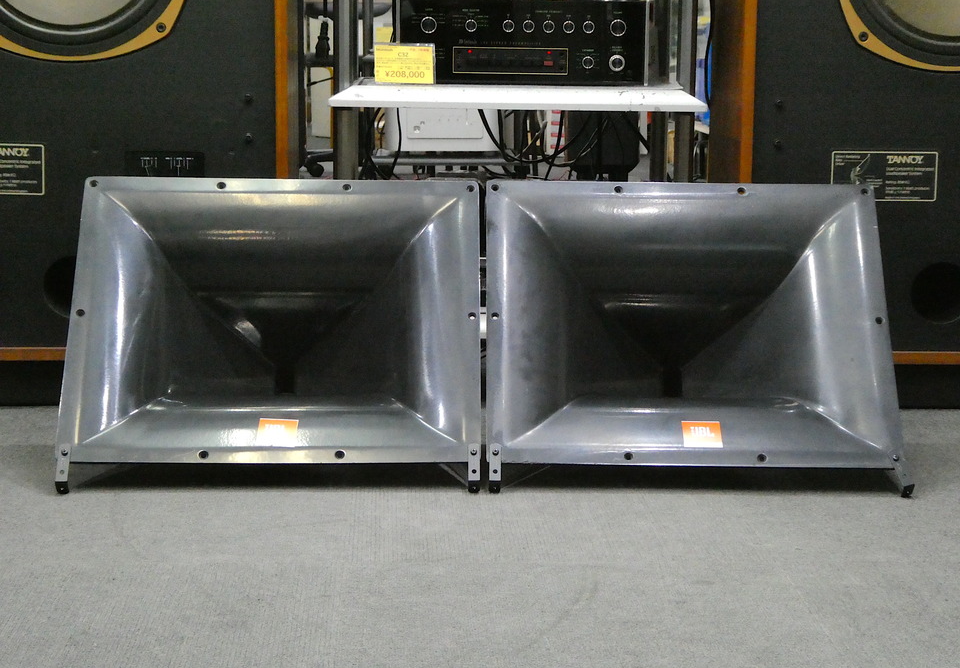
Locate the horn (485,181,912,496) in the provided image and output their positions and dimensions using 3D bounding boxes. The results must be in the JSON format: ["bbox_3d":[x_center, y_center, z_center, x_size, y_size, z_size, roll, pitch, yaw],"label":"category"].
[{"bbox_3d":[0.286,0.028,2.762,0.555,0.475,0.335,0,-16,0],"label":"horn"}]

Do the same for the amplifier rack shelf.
[{"bbox_3d":[0.057,-0.384,3.115,0.556,0.011,0.500,1,11,0],"label":"amplifier rack shelf"}]

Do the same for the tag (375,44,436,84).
[{"bbox_3d":[-0.121,-0.438,3.143,0.100,0.068,0.012,1,11,0],"label":"tag"}]

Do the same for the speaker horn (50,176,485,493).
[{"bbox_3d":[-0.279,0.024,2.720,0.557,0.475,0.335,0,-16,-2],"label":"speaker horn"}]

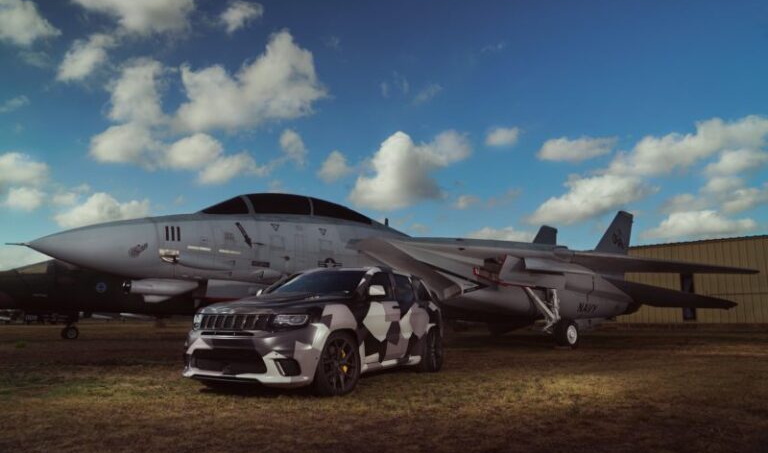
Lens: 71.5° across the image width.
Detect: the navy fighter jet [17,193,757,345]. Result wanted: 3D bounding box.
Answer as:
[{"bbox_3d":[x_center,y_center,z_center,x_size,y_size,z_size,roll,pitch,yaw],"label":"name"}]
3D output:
[{"bbox_3d":[0.836,1.073,15.176,19.100,4.850,11.500,9,-13,-37],"label":"navy fighter jet"}]

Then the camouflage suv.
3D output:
[{"bbox_3d":[-0.656,1.427,8.050,2.060,1.720,4.810,-5,-11,27],"label":"camouflage suv"}]

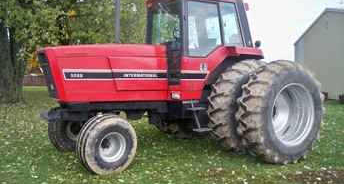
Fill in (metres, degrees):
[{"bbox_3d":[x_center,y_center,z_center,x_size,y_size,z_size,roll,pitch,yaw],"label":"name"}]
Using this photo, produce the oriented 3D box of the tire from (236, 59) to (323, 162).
[{"bbox_3d":[1.891,0.366,5.973,1.790,1.790,0.500,-2,4,-32],"label":"tire"}]

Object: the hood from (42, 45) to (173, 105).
[{"bbox_3d":[-1.157,-0.363,6.074,2.132,1.000,0.775,-2,4,-32],"label":"hood"}]

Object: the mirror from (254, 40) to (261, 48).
[{"bbox_3d":[1.653,-0.932,6.688,0.102,0.153,0.122,-2,4,-32],"label":"mirror"}]

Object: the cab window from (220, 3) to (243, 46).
[{"bbox_3d":[1.114,-1.276,6.574,0.581,0.796,0.061,-2,4,-32],"label":"cab window"}]

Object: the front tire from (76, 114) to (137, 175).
[{"bbox_3d":[-0.948,0.804,5.220,0.954,0.954,0.342,-3,5,-42],"label":"front tire"}]

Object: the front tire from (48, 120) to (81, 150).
[{"bbox_3d":[-1.891,0.704,6.751,0.954,0.954,0.342,-3,5,-42],"label":"front tire"}]

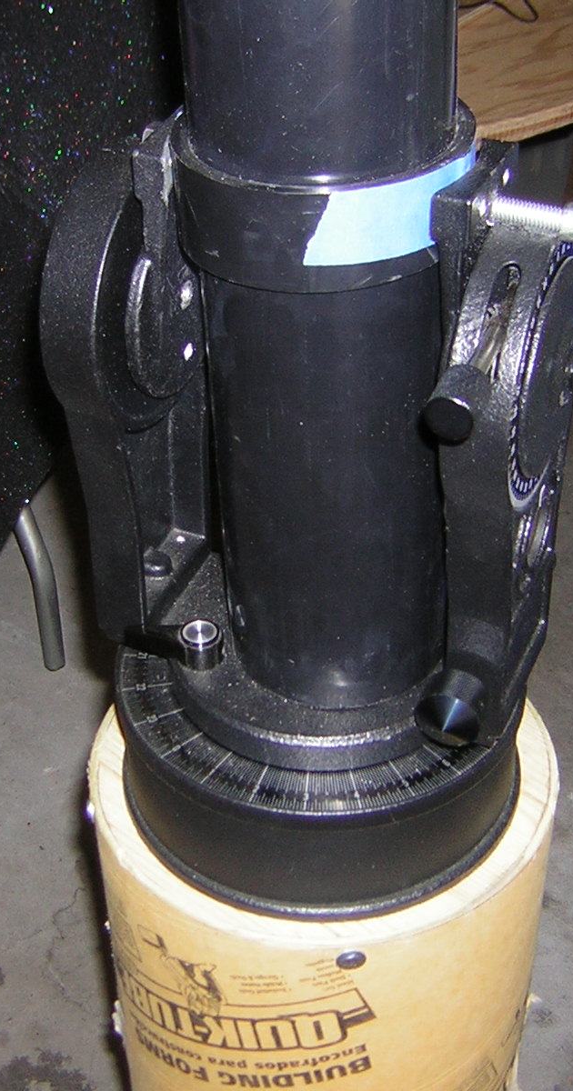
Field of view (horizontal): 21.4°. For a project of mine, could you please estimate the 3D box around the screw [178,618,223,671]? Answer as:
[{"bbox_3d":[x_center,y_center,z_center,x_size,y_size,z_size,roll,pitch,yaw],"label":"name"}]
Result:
[{"bbox_3d":[-0.035,0.042,0.622,0.018,0.015,0.018,-1,38,1],"label":"screw"}]

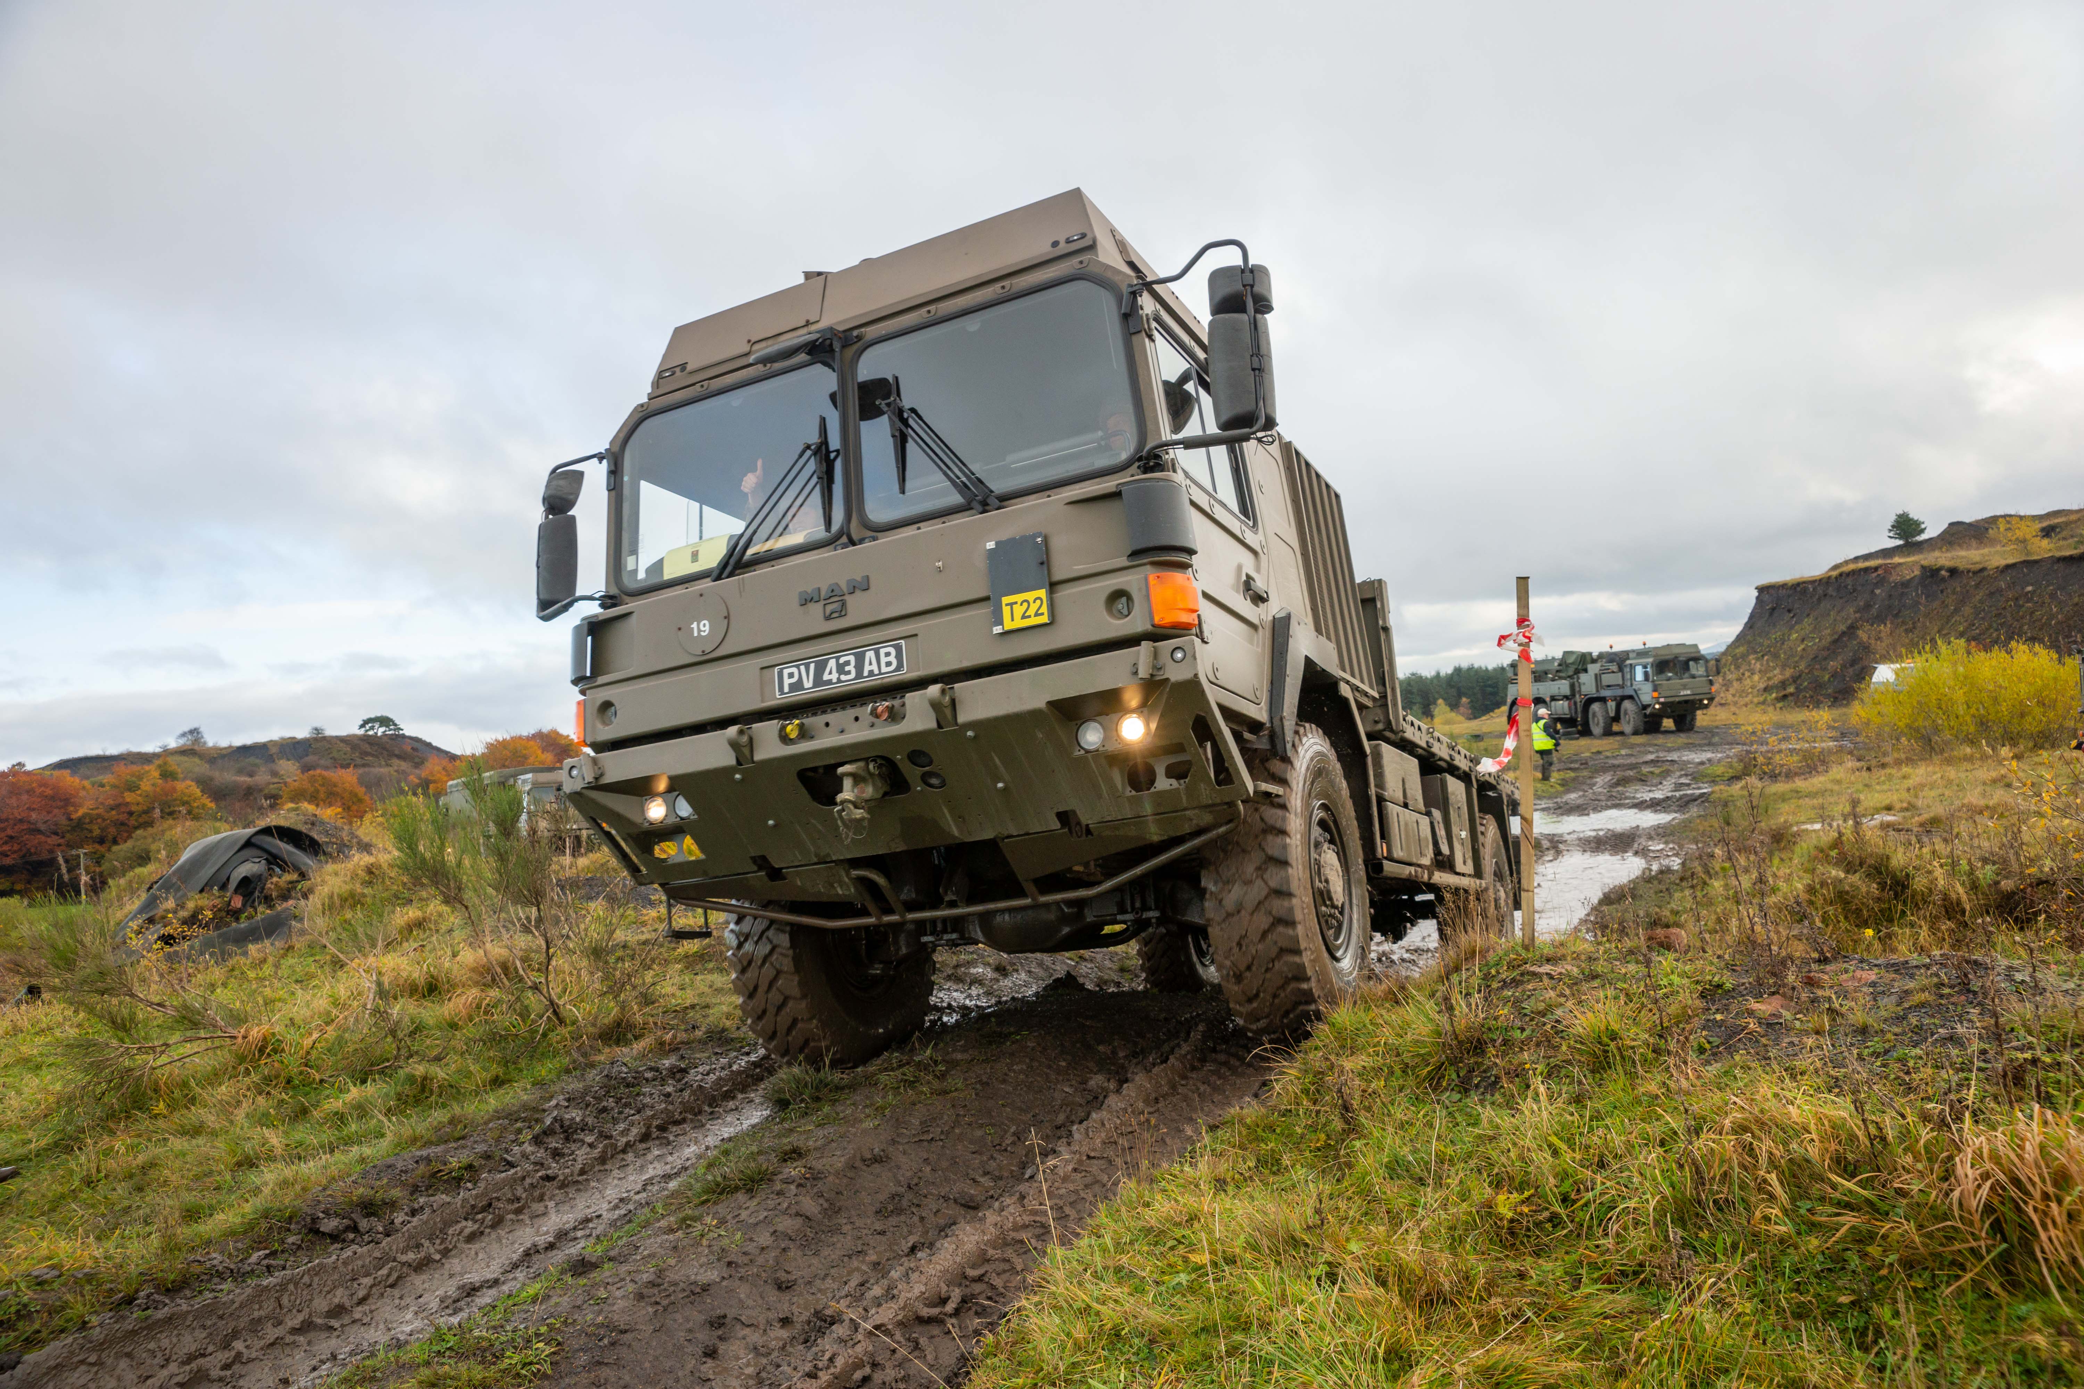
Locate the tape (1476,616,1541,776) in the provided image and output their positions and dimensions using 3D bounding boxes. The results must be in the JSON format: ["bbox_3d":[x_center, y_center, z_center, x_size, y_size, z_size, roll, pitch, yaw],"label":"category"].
[{"bbox_3d":[2.149,0.007,6.400,0.310,0.700,0.170,-1,-1,6],"label":"tape"}]

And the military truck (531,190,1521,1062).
[{"bbox_3d":[0.906,0.313,7.786,2.980,3.020,7.180,-11,-14,25],"label":"military truck"}]

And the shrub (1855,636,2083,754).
[{"bbox_3d":[23.236,0.041,35.000,4.900,2.900,4.200,-2,-1,34],"label":"shrub"}]

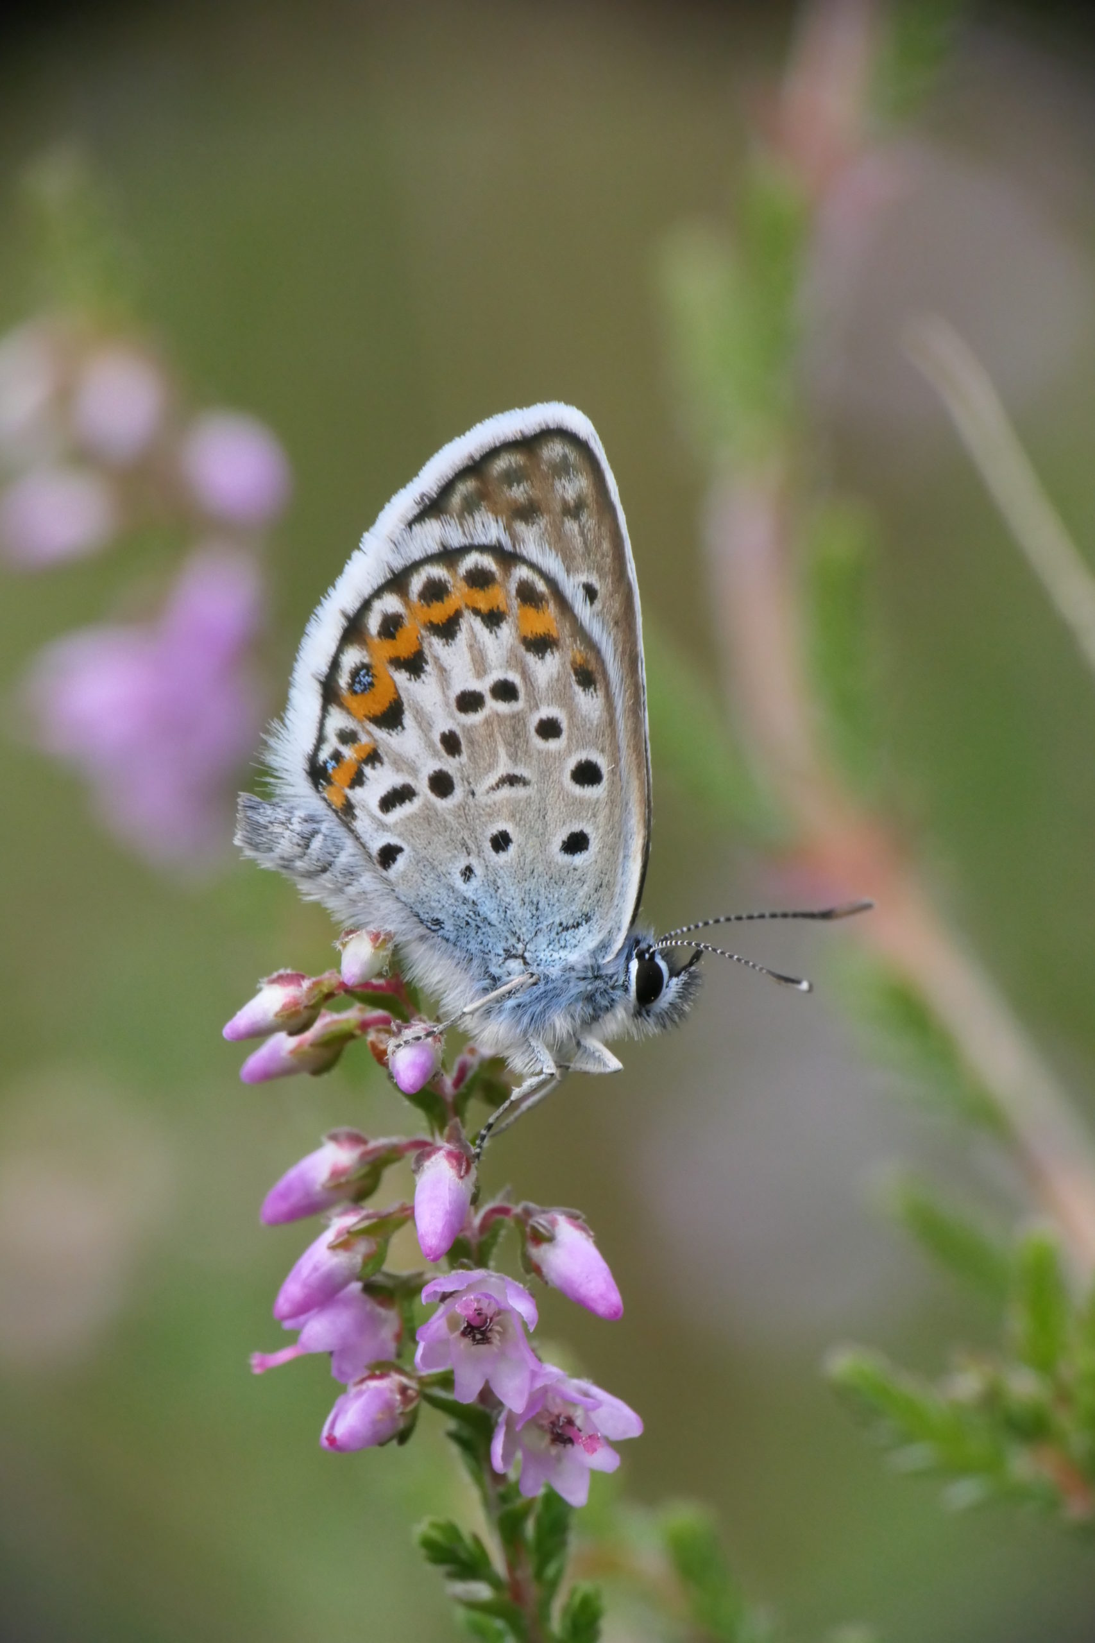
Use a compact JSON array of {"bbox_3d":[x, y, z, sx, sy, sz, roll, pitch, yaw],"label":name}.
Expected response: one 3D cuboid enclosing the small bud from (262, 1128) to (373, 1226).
[{"bbox_3d":[-0.006,0.009,0.225,0.003,0.002,0.002,-35,19,-12],"label":"small bud"}]

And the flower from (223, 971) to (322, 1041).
[{"bbox_3d":[-0.007,0.005,0.225,0.003,0.002,0.002,-26,16,-12],"label":"flower"}]

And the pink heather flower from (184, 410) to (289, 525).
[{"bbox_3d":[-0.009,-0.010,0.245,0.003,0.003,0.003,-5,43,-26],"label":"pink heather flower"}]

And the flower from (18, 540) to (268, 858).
[{"bbox_3d":[-0.011,-0.003,0.246,0.006,0.008,0.005,8,16,37],"label":"flower"}]

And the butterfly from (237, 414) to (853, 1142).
[{"bbox_3d":[0.001,-0.001,0.225,0.016,0.019,0.005,18,5,10],"label":"butterfly"}]

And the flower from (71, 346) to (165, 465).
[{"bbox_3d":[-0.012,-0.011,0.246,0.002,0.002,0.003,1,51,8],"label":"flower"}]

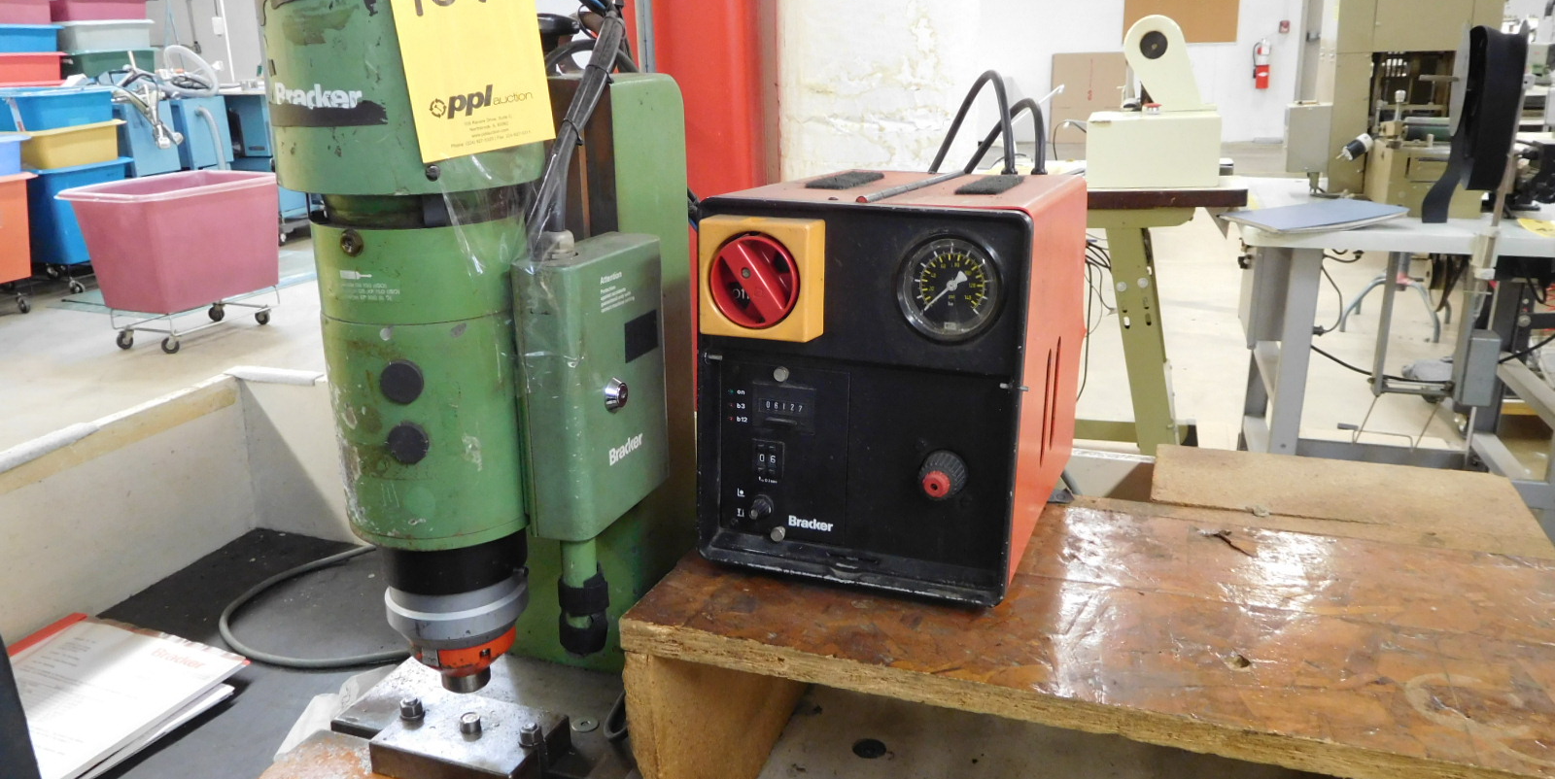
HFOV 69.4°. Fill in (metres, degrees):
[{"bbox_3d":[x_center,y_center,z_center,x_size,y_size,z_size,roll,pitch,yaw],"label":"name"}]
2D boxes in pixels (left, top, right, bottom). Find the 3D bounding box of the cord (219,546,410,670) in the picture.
[{"bbox_3d":[-0.412,0.207,1.104,0.262,0.020,0.228,5,19,19],"label":"cord"}]

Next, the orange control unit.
[{"bbox_3d":[0.097,-0.029,0.796,0.199,0.233,0.308,6,17,20],"label":"orange control unit"}]

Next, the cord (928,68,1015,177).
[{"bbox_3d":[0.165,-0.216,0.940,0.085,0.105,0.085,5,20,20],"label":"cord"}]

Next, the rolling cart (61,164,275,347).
[{"bbox_3d":[-2.597,-0.566,4.944,0.510,0.705,0.740,8,21,26],"label":"rolling cart"}]

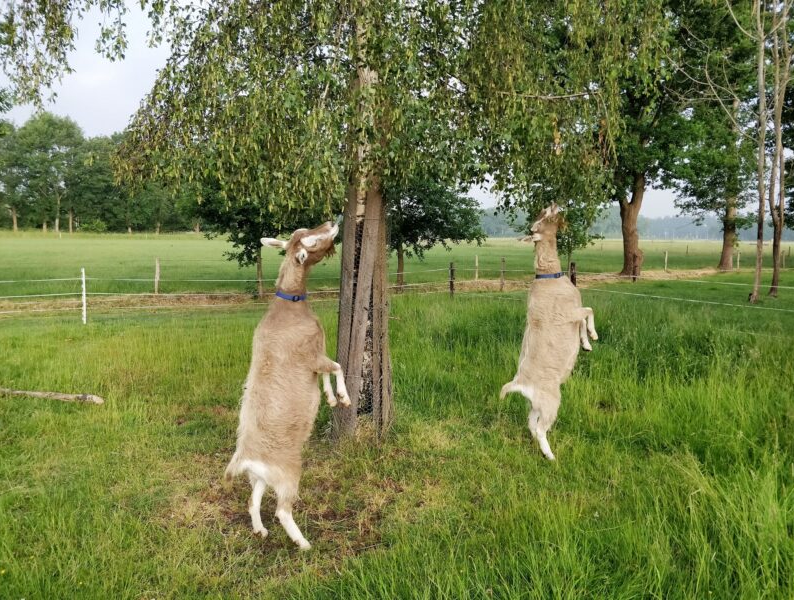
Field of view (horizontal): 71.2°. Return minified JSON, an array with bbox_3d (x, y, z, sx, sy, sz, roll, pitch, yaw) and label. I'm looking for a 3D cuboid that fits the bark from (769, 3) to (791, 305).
[{"bbox_3d":[9.859,-3.728,14.314,0.500,7.377,0.420,1,7,0],"label":"bark"}]

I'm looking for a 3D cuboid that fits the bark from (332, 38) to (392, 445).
[{"bbox_3d":[-0.262,-0.372,4.208,0.480,2.989,0.480,1,7,0],"label":"bark"}]

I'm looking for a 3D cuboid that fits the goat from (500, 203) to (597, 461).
[{"bbox_3d":[1.051,0.243,3.853,0.640,1.790,0.370,0,7,-8],"label":"goat"}]

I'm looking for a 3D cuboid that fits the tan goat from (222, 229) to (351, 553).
[{"bbox_3d":[-0.557,0.460,2.824,0.600,1.682,0.380,-4,9,-36],"label":"tan goat"}]

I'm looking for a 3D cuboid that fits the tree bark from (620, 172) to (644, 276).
[{"bbox_3d":[9.128,-2.962,21.503,0.900,4.033,0.800,1,7,0],"label":"tree bark"}]

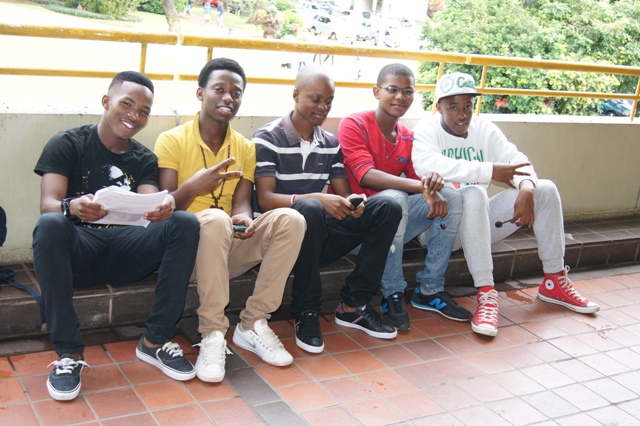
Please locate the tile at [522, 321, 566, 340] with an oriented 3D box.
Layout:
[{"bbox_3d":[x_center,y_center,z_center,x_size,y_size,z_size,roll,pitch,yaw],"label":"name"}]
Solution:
[{"bbox_3d":[0.987,0.523,3.512,0.155,0.014,0.155,-3,19,-31],"label":"tile"}]

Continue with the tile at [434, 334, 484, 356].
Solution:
[{"bbox_3d":[0.577,0.549,3.297,0.156,0.012,0.156,-3,19,-32],"label":"tile"}]

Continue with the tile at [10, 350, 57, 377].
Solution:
[{"bbox_3d":[-0.959,0.517,2.720,0.156,0.012,0.156,-3,19,-32],"label":"tile"}]

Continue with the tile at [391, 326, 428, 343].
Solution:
[{"bbox_3d":[0.345,0.501,3.316,0.154,0.015,0.154,-3,19,-32],"label":"tile"}]

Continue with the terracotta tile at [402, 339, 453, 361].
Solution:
[{"bbox_3d":[0.431,0.552,3.183,0.153,0.014,0.156,-3,18,-31],"label":"terracotta tile"}]

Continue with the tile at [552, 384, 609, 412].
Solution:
[{"bbox_3d":[0.958,0.683,2.947,0.155,0.014,0.155,-3,19,-31],"label":"tile"}]

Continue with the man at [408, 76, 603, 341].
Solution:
[{"bbox_3d":[0.828,-0.105,3.741,0.826,1.029,0.834,-1,17,-26],"label":"man"}]

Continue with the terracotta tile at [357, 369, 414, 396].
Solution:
[{"bbox_3d":[0.236,0.611,2.870,0.155,0.014,0.155,-3,19,-31],"label":"terracotta tile"}]

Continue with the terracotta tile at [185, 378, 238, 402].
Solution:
[{"bbox_3d":[-0.370,0.601,2.685,0.153,0.014,0.156,-3,18,-31],"label":"terracotta tile"}]

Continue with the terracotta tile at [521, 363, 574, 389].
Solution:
[{"bbox_3d":[0.880,0.636,3.093,0.154,0.015,0.154,-3,19,-32],"label":"terracotta tile"}]

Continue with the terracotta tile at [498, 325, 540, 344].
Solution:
[{"bbox_3d":[0.851,0.529,3.433,0.153,0.014,0.156,-3,18,-31],"label":"terracotta tile"}]

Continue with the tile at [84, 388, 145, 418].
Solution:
[{"bbox_3d":[-0.647,0.608,2.540,0.156,0.012,0.156,-3,19,-32],"label":"tile"}]

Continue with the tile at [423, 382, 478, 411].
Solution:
[{"bbox_3d":[0.460,0.656,2.831,0.154,0.015,0.154,-3,19,-32],"label":"tile"}]

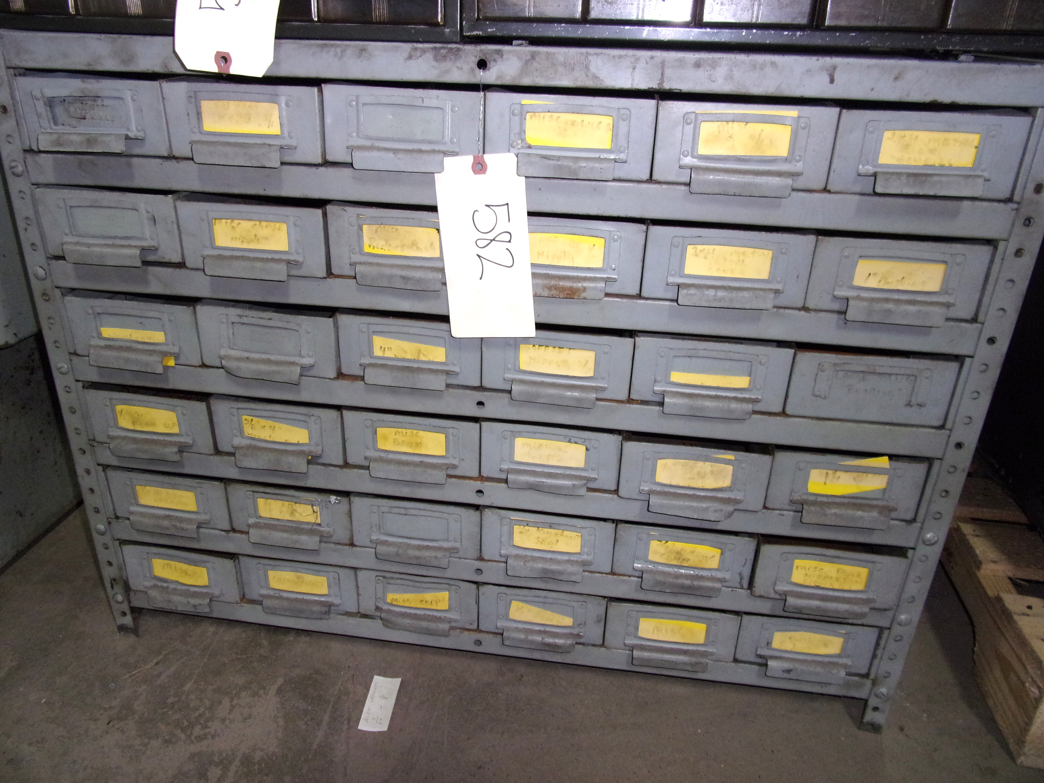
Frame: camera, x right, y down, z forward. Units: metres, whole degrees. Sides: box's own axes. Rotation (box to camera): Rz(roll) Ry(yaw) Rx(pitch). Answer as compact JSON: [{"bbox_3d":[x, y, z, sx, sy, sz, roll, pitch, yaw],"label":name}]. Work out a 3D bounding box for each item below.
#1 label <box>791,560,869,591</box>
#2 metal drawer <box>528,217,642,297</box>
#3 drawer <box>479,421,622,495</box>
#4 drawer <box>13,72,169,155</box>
[{"bbox_3d":[0.308,0.184,0.724,0.073,0.028,0.004,5,24,6],"label":"label"},{"bbox_3d":[0.058,-0.183,0.795,0.143,0.067,0.338,5,24,6],"label":"metal drawer"},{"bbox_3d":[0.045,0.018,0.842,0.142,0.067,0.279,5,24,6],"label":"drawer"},{"bbox_3d":[-0.373,-0.313,0.803,0.143,0.067,0.338,5,24,6],"label":"drawer"}]

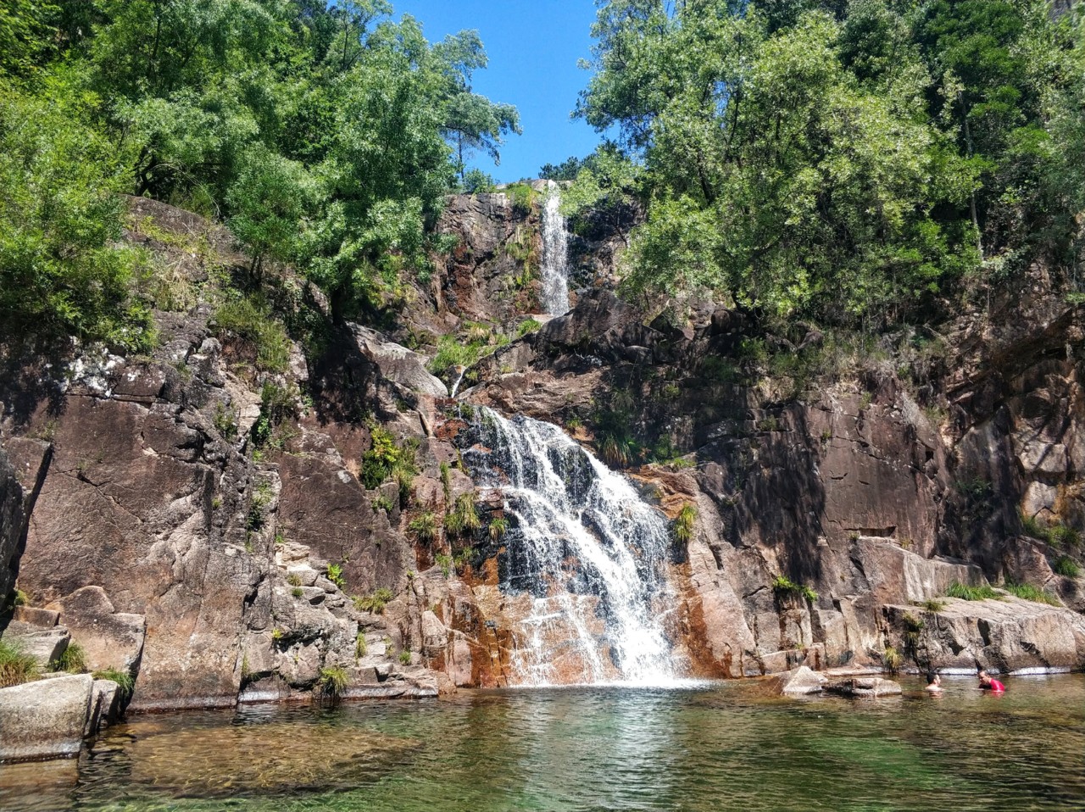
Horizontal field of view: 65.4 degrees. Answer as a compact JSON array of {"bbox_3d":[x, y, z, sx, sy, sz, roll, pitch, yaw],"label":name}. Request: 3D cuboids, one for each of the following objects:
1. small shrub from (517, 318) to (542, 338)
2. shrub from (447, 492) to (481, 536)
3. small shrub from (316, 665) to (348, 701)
[{"bbox_3d":[-0.396,-2.364,25.500,0.710,0.560,0.600,0,-13,0],"label":"small shrub"},{"bbox_3d":[-1.558,2.147,16.800,0.707,0.832,0.530,2,-13,-9],"label":"shrub"},{"bbox_3d":[-3.313,4.353,13.300,0.500,0.540,0.440,0,-13,0],"label":"small shrub"}]

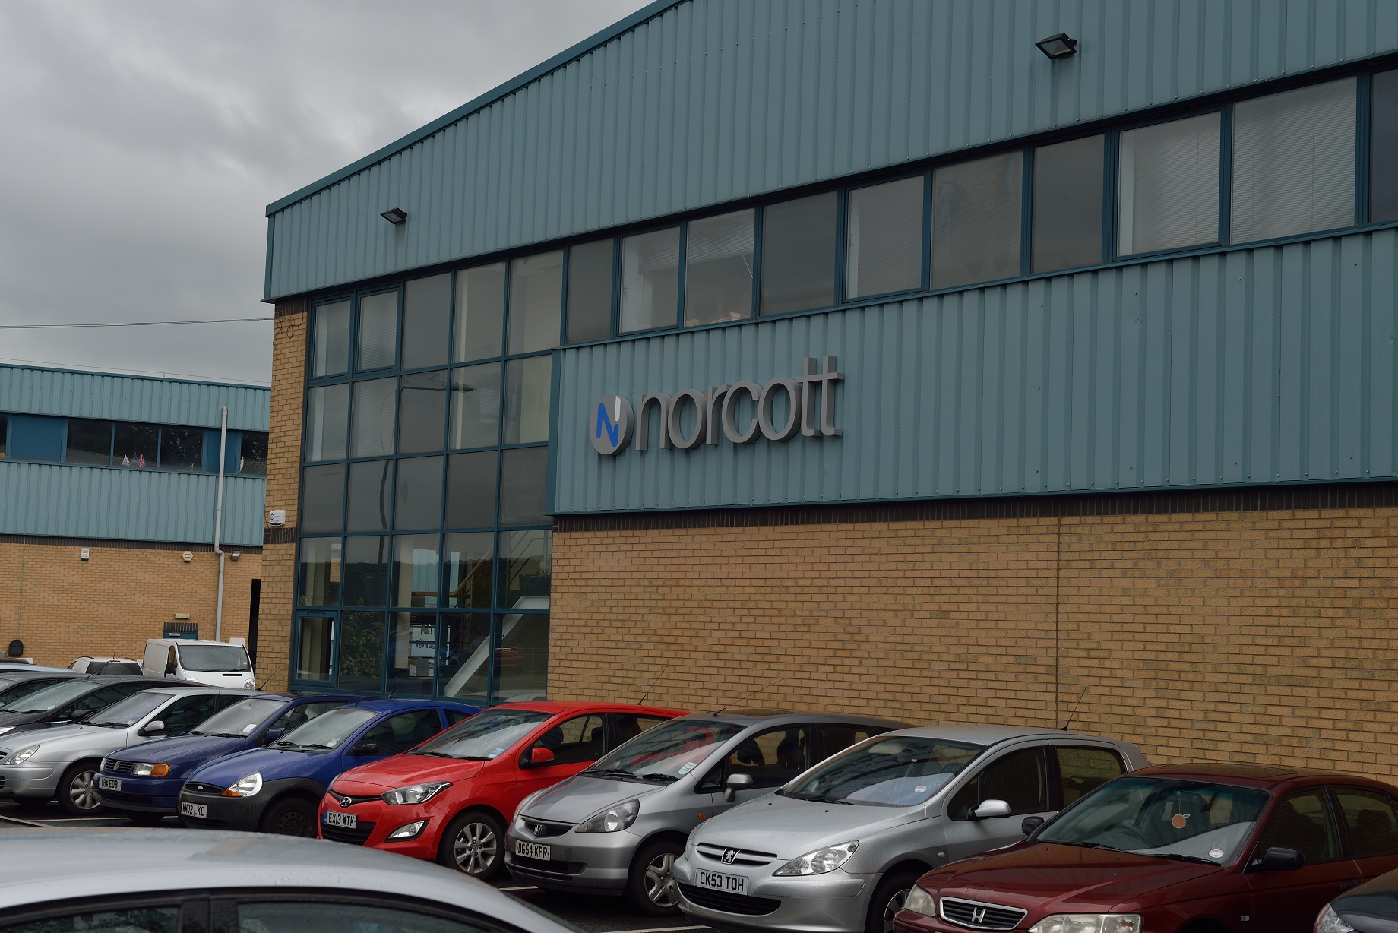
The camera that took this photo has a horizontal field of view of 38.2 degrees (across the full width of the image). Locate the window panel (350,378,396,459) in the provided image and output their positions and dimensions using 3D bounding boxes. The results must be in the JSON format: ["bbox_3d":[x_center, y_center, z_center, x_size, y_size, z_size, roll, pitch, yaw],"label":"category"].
[{"bbox_3d":[-4.193,-0.613,26.081,0.100,0.998,1.070,5,-6,-40],"label":"window panel"}]

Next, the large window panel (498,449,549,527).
[{"bbox_3d":[-2.009,0.240,23.399,0.100,0.910,0.994,5,-6,-40],"label":"large window panel"}]

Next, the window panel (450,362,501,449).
[{"bbox_3d":[-2.724,-0.729,24.529,0.090,1.020,1.060,6,-6,-39],"label":"window panel"}]

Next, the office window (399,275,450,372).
[{"bbox_3d":[-3.459,-1.819,25.509,0.100,1.117,1.065,6,-6,-40],"label":"office window"}]

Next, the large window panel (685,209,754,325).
[{"bbox_3d":[0.212,-2.082,21.157,0.090,1.120,1.070,6,-6,-39],"label":"large window panel"}]

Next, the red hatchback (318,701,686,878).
[{"bbox_3d":[-1.577,2.923,18.597,3.990,1.490,1.730,6,-7,-43],"label":"red hatchback"}]

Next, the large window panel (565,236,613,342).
[{"bbox_3d":[-1.243,-1.988,22.903,0.090,1.110,0.880,6,-6,-39],"label":"large window panel"}]

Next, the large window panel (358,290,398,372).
[{"bbox_3d":[-4.142,-1.734,26.145,0.100,1.005,0.992,5,-6,-40],"label":"large window panel"}]

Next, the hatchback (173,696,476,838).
[{"bbox_3d":[-3.346,3.038,20.290,3.640,1.390,1.680,5,-6,-39],"label":"hatchback"}]

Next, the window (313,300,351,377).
[{"bbox_3d":[-5.005,-1.746,27.521,0.090,1.000,0.980,6,-6,-39],"label":"window"}]

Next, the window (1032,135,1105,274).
[{"bbox_3d":[3.207,-2.272,17.565,0.090,1.130,0.810,6,-6,-39],"label":"window"}]

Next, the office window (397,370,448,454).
[{"bbox_3d":[-3.443,-0.664,25.197,0.100,1.000,1.079,5,-6,-40],"label":"office window"}]

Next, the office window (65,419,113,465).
[{"bbox_3d":[-16.313,-0.640,54.029,1.090,1.167,0.100,4,-5,-27],"label":"office window"}]

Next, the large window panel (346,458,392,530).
[{"bbox_3d":[-4.316,0.383,26.415,0.090,0.930,1.110,6,-6,-39],"label":"large window panel"}]

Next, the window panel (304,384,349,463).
[{"bbox_3d":[-5.065,-0.579,27.443,0.090,1.020,1.120,6,-6,-39],"label":"window panel"}]

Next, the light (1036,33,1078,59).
[{"bbox_3d":[3.072,-3.615,17.366,0.270,0.180,0.300,6,-6,-39],"label":"light"}]

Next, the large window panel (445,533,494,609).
[{"bbox_3d":[-2.773,1.252,24.331,0.100,0.917,0.995,6,-6,-40],"label":"large window panel"}]

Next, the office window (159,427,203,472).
[{"bbox_3d":[-14.209,-0.470,55.400,1.170,1.200,0.100,4,-5,-32],"label":"office window"}]

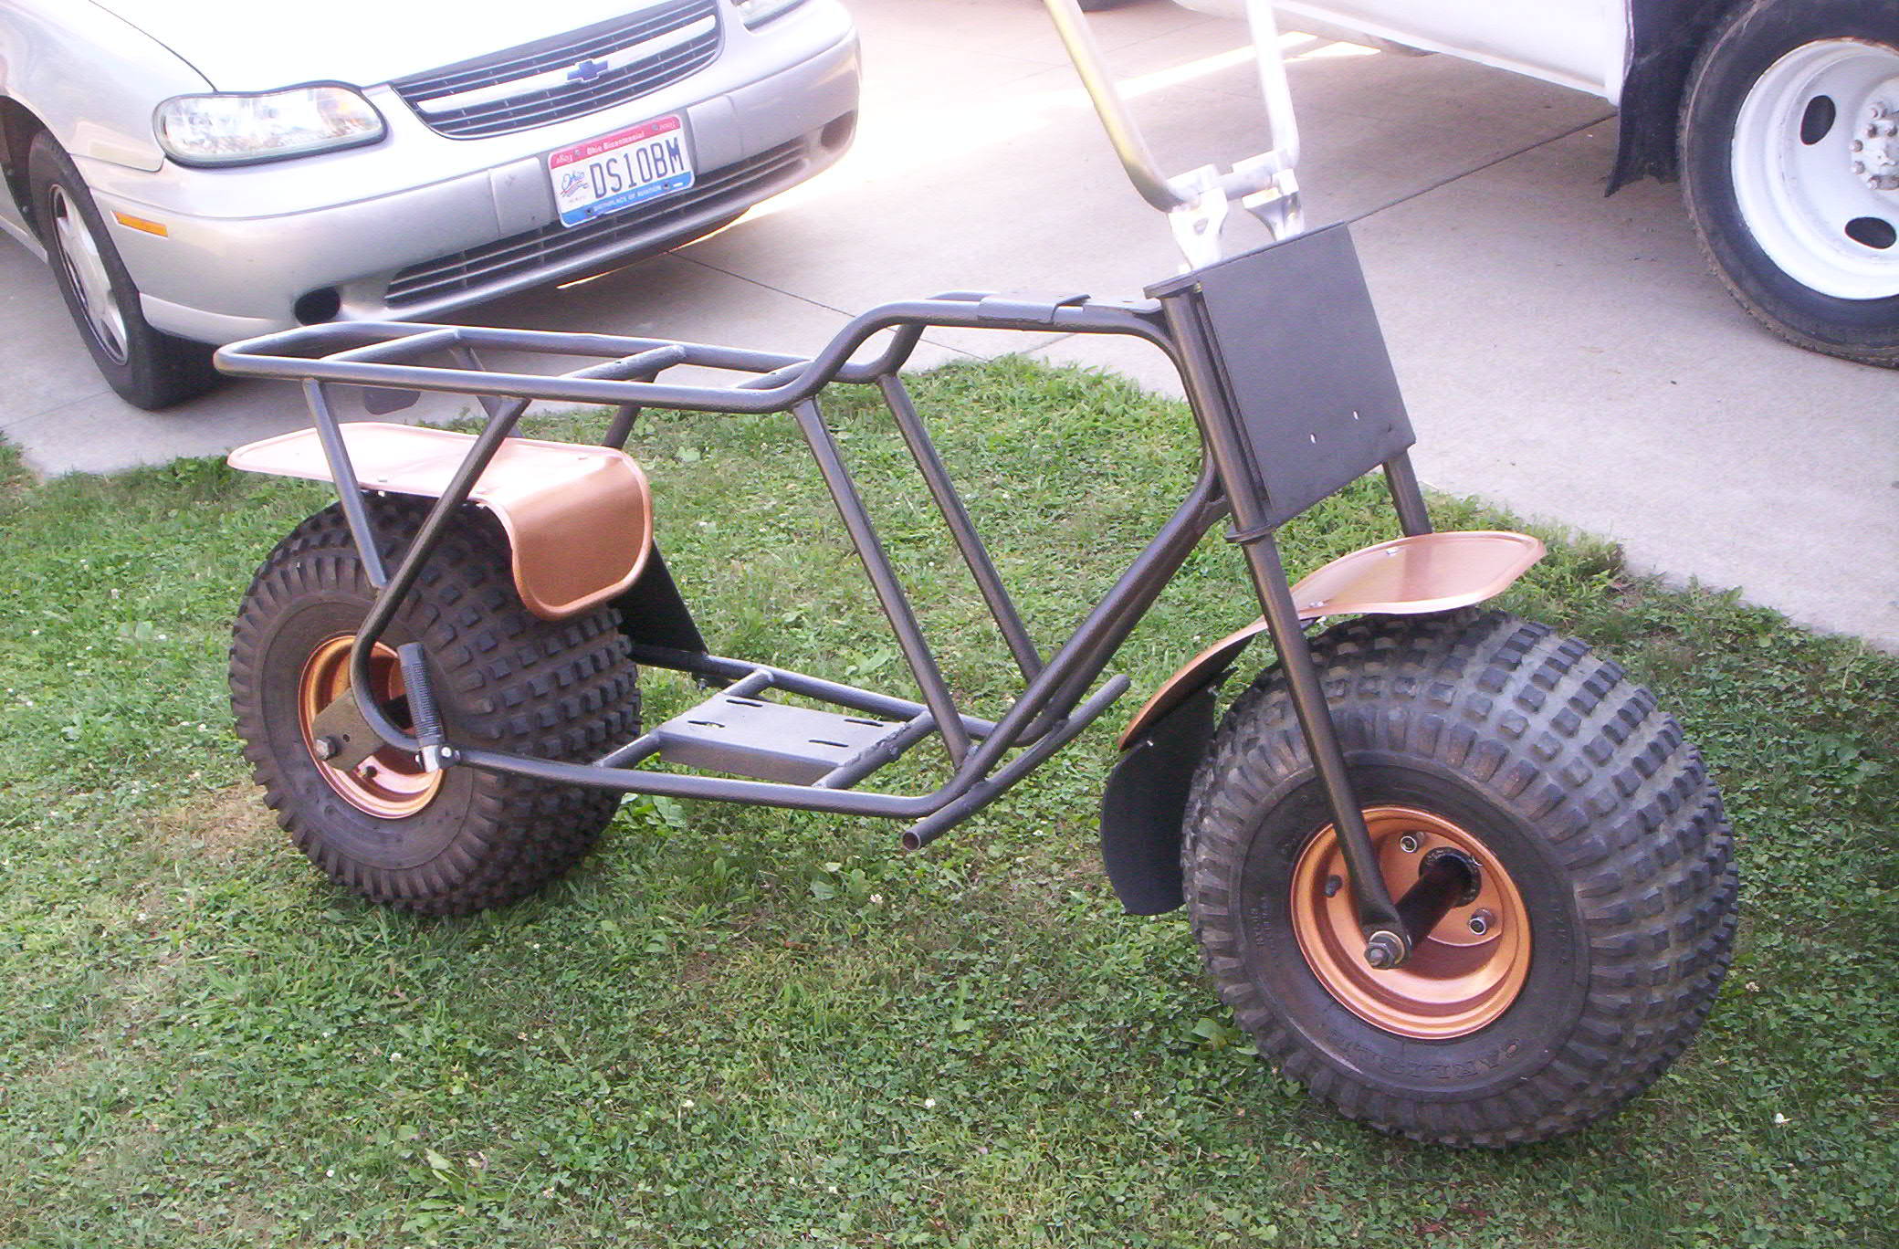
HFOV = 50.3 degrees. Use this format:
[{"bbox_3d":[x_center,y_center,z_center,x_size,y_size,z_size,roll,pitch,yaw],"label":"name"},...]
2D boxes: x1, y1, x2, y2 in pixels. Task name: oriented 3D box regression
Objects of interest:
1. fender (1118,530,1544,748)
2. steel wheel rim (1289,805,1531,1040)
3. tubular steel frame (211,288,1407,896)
[{"bbox_3d":[0.389,0.019,2.002,0.390,0.220,0.240,10,23,32],"label":"fender"},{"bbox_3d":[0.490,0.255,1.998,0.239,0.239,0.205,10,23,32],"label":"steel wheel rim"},{"bbox_3d":[-0.269,-0.114,2.273,1.275,0.570,0.480,8,21,28],"label":"tubular steel frame"}]

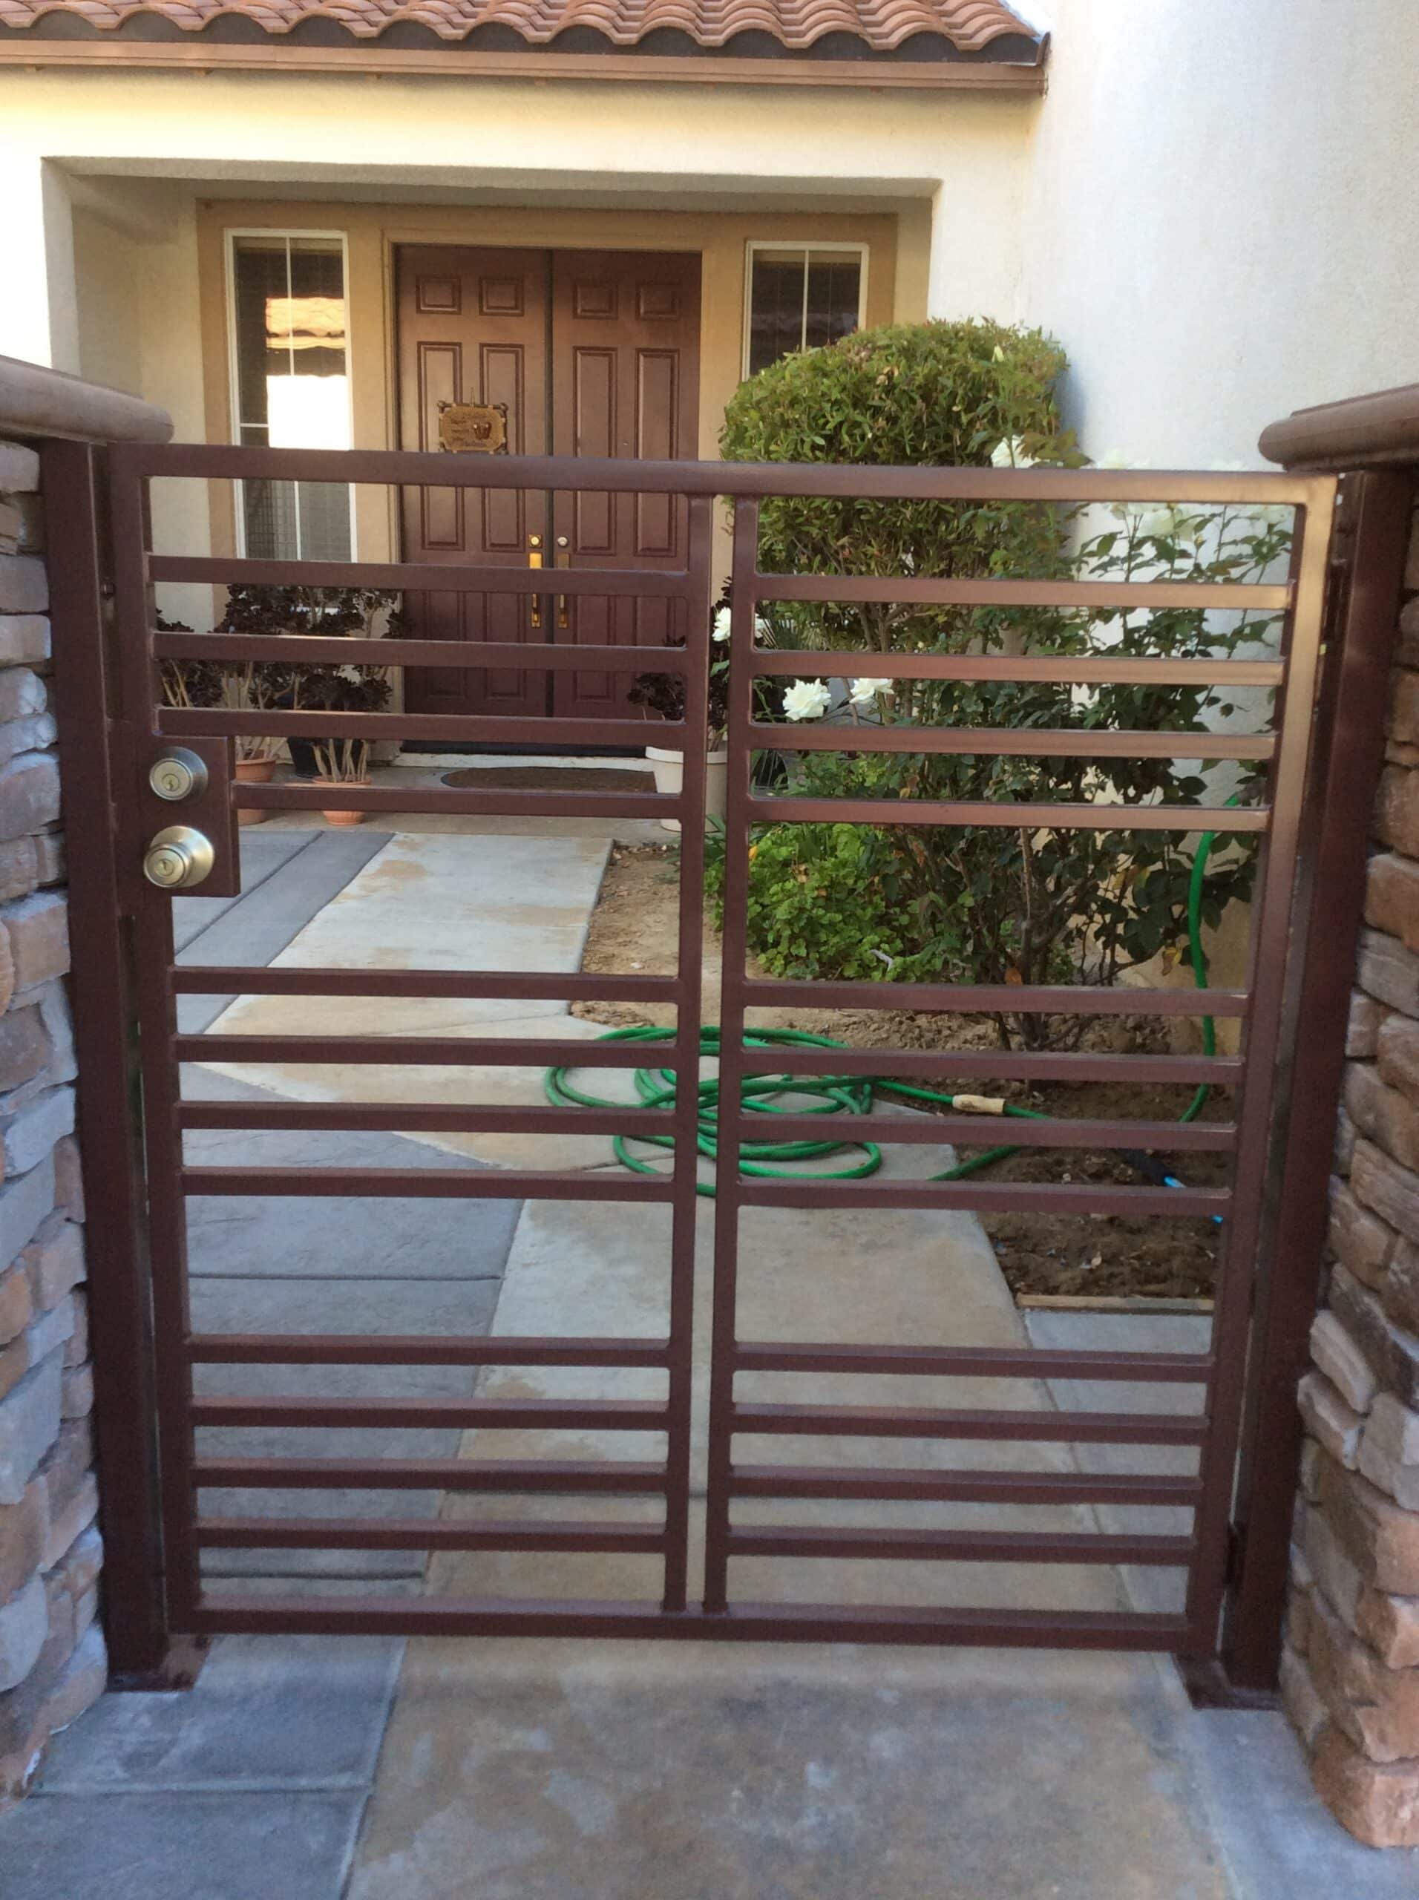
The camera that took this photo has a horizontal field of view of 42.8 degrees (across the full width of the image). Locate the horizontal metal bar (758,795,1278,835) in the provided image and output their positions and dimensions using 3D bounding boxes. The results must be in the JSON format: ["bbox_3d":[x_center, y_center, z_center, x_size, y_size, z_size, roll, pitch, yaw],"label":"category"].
[{"bbox_3d":[0.339,-0.155,2.055,0.585,0.026,0.026,1,13,-1],"label":"horizontal metal bar"}]

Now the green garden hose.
[{"bbox_3d":[0.451,0.013,4.229,1.710,0.740,1.250,1,14,-1],"label":"green garden hose"}]

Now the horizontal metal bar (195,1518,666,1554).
[{"bbox_3d":[-0.346,0.729,2.251,0.582,0.026,0.026,1,13,-1],"label":"horizontal metal bar"}]

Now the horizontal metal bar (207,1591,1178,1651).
[{"bbox_3d":[-0.018,0.852,2.282,1.252,0.032,0.032,1,13,-1],"label":"horizontal metal bar"}]

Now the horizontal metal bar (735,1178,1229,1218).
[{"bbox_3d":[0.314,0.281,2.074,0.563,0.026,0.026,1,14,-1],"label":"horizontal metal bar"}]

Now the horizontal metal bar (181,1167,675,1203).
[{"bbox_3d":[-0.322,0.266,2.066,0.566,0.026,0.026,1,14,-1],"label":"horizontal metal bar"}]

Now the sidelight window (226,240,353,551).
[{"bbox_3d":[-2.050,-2.715,8.925,0.592,1.556,0.080,1,13,-1],"label":"sidelight window"}]

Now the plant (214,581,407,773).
[{"bbox_3d":[-1.865,-1.247,8.368,0.851,0.827,0.700,1,13,-1],"label":"plant"}]

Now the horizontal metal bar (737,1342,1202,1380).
[{"bbox_3d":[0.322,0.505,2.205,0.585,0.026,0.026,1,13,-1],"label":"horizontal metal bar"}]

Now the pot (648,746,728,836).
[{"bbox_3d":[-0.082,-0.714,7.928,0.390,0.360,0.390,1,14,-1],"label":"pot"}]

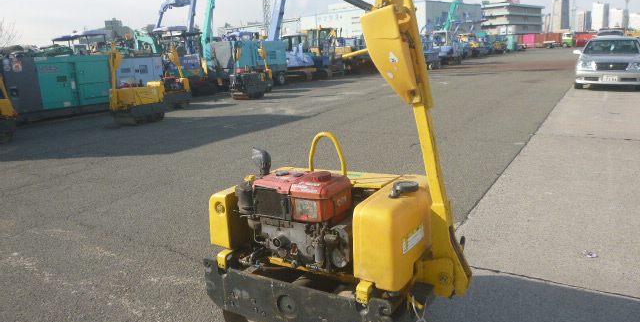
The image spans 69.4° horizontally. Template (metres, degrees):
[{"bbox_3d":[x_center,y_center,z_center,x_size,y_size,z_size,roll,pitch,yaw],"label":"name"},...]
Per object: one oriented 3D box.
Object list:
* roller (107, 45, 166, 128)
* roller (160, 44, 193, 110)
[{"bbox_3d":[-4.184,-1.762,10.088,0.700,1.880,1.280,5,16,26],"label":"roller"},{"bbox_3d":[-4.073,-2.404,12.594,0.700,1.880,1.280,8,18,36],"label":"roller"}]

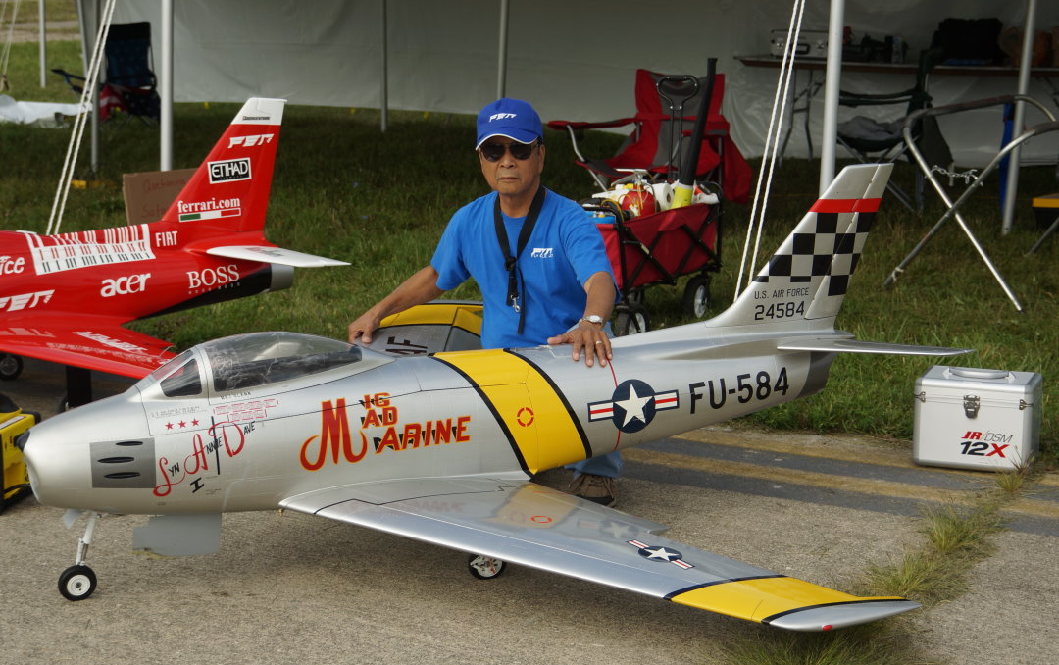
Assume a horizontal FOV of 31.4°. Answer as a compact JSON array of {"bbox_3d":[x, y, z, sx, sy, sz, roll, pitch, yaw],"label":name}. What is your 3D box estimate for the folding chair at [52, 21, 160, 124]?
[{"bbox_3d":[-3.157,-1.959,14.100,0.820,0.840,0.620,8,13,24],"label":"folding chair"}]

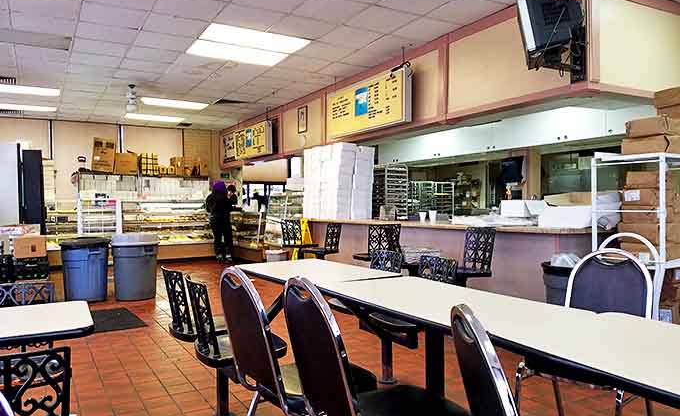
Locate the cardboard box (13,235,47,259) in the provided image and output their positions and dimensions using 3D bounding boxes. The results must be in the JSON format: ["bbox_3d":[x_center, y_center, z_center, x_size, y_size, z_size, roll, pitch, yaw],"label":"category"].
[{"bbox_3d":[-4.674,0.599,7.694,0.410,0.290,0.340,-1,1,-30],"label":"cardboard box"}]

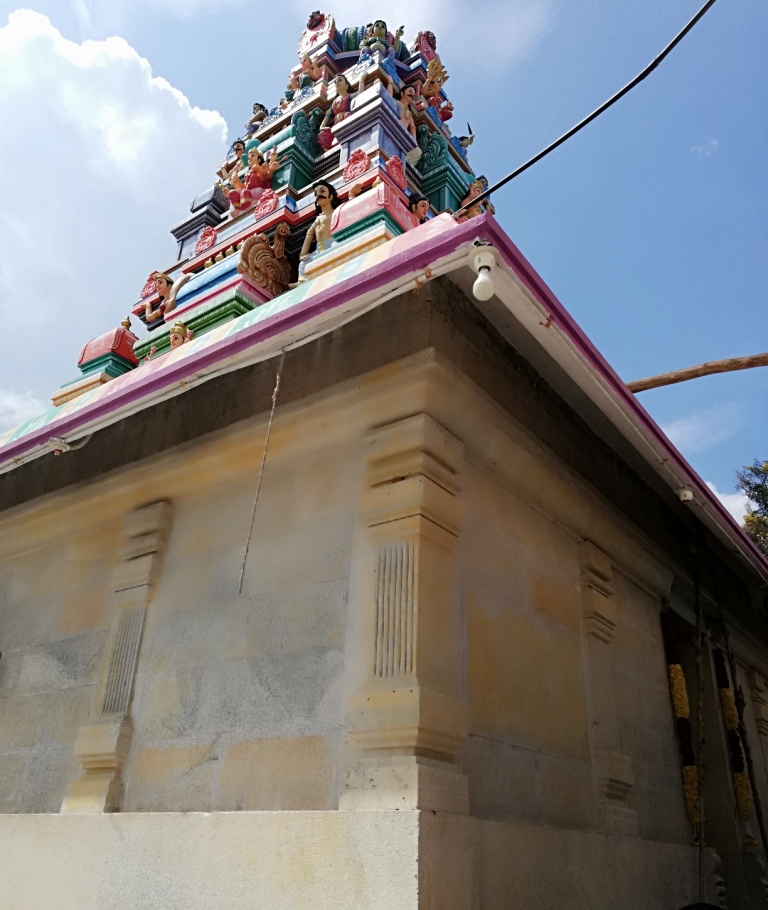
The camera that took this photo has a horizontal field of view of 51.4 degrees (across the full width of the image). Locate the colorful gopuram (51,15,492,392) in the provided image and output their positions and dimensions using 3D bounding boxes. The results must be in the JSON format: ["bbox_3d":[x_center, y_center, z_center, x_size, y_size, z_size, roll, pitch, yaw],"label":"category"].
[{"bbox_3d":[-0.341,-2.614,9.378,4.067,6.051,4.067,-17,-33,32],"label":"colorful gopuram"}]

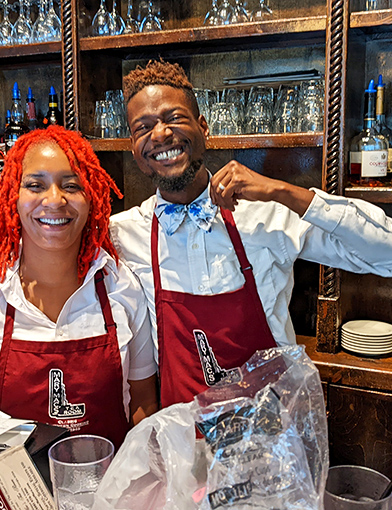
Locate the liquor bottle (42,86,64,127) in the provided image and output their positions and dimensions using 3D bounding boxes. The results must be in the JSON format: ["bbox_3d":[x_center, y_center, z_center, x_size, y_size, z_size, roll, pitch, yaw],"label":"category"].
[{"bbox_3d":[-0.493,-0.414,1.838,0.085,0.329,0.085,1,8,3],"label":"liquor bottle"}]

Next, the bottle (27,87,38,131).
[{"bbox_3d":[-0.582,-0.426,1.895,0.080,0.337,0.080,1,8,2],"label":"bottle"}]

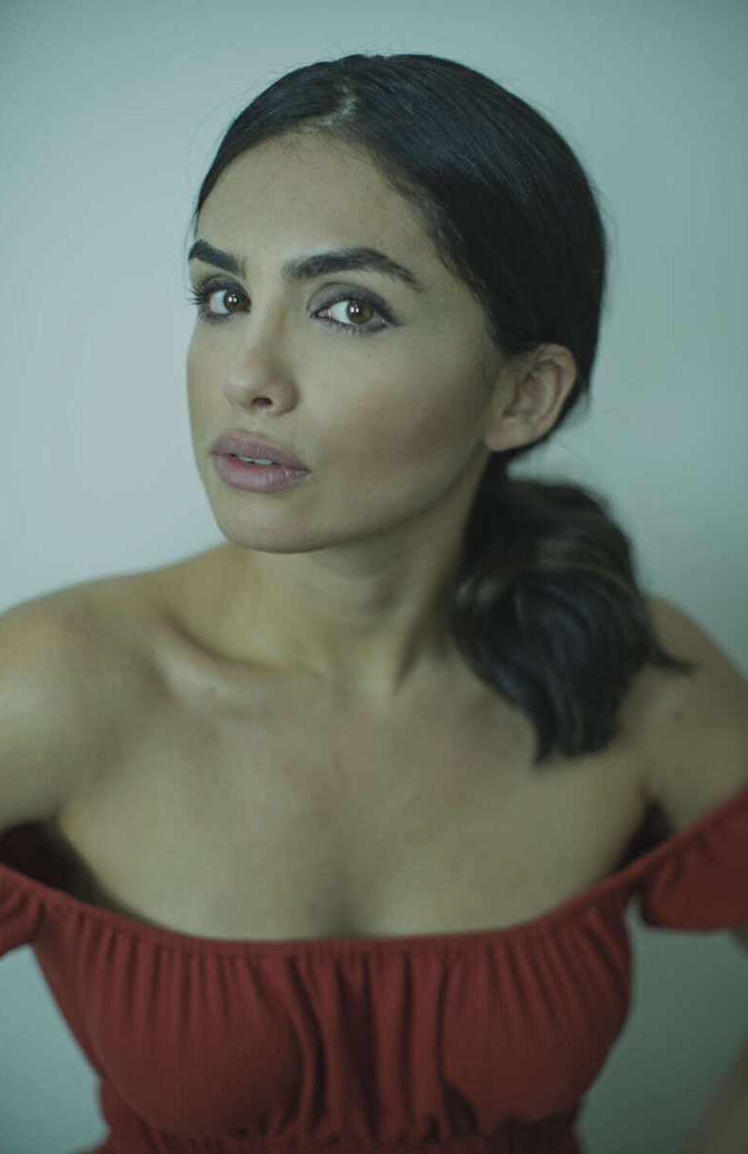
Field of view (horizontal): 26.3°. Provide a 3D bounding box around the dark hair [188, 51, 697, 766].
[{"bbox_3d":[0.031,-0.081,0.800,0.195,0.355,0.220,0,0,31],"label":"dark hair"}]

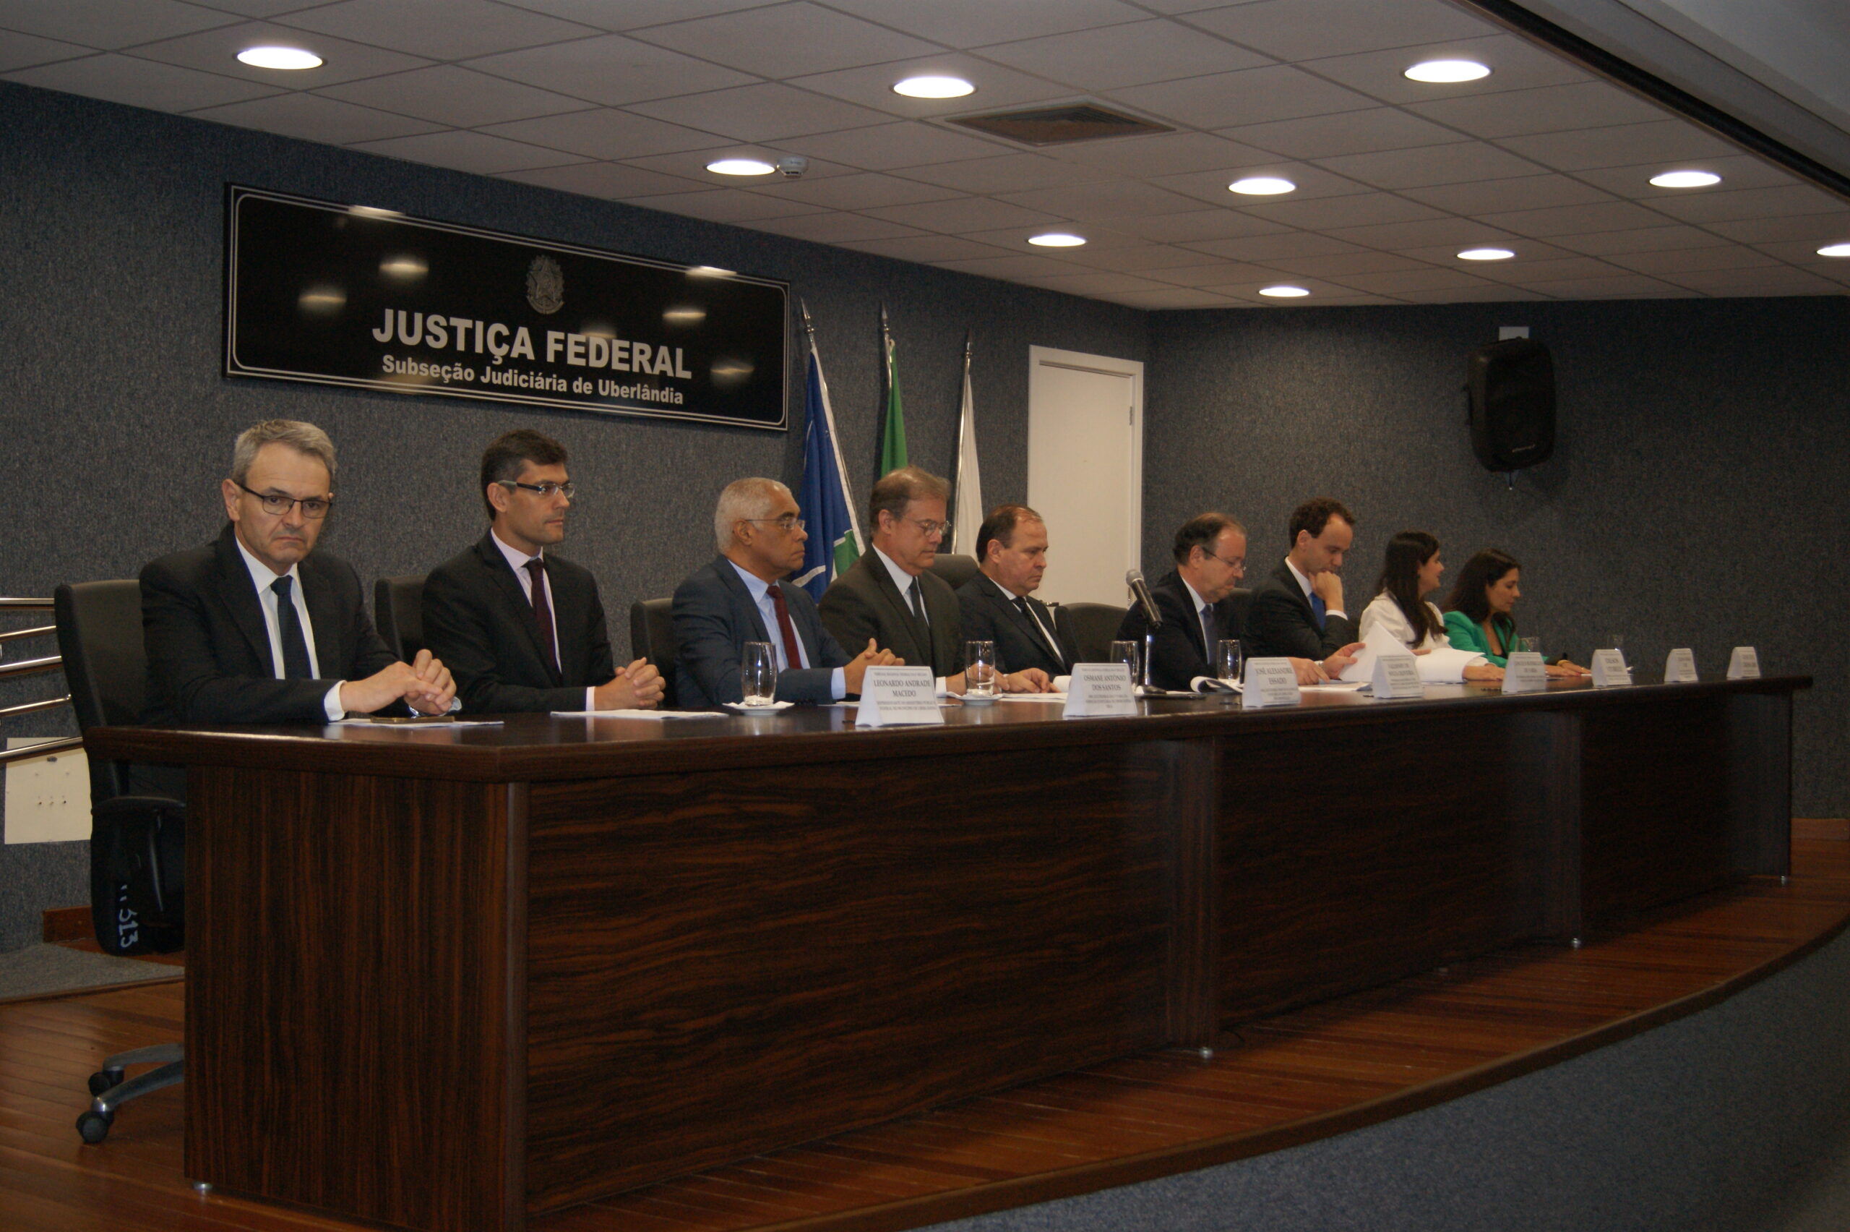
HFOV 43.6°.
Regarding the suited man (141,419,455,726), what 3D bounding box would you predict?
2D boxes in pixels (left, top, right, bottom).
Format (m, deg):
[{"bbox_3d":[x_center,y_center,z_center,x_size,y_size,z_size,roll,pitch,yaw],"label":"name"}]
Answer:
[{"bbox_3d":[-1.190,0.302,4.201,0.780,1.320,0.570,1,1,41],"label":"suited man"}]

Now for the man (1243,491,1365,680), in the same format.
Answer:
[{"bbox_3d":[1.234,0.312,7.261,0.740,1.340,0.550,1,1,38],"label":"man"}]

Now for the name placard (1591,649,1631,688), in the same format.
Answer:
[{"bbox_3d":[2.121,0.160,7.136,0.062,0.112,0.205,1,1,38],"label":"name placard"}]

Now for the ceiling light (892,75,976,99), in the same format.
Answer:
[{"bbox_3d":[0.025,-1.434,6.279,0.219,0.040,0.219,1,1,0],"label":"ceiling light"}]

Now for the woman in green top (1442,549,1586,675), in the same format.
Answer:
[{"bbox_3d":[2.138,0.365,8.563,0.780,1.210,0.500,1,1,37],"label":"woman in green top"}]

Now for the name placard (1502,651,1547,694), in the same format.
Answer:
[{"bbox_3d":[1.750,0.160,6.728,0.085,0.110,0.210,1,1,37],"label":"name placard"}]

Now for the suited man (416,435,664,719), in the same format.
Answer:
[{"bbox_3d":[-0.825,0.292,4.797,0.770,1.340,0.550,1,1,37],"label":"suited man"}]

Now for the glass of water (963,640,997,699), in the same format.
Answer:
[{"bbox_3d":[0.126,0.121,5.280,0.069,0.125,0.069,1,0,0],"label":"glass of water"}]

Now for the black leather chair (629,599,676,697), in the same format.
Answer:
[{"bbox_3d":[-0.366,0.462,5.590,0.650,1.020,0.600,1,1,38],"label":"black leather chair"}]

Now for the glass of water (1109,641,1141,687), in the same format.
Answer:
[{"bbox_3d":[0.493,0.124,5.680,0.069,0.125,0.069,1,0,0],"label":"glass of water"}]

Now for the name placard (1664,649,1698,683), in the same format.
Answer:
[{"bbox_3d":[2.576,0.168,7.864,0.058,0.113,0.212,2,1,34],"label":"name placard"}]

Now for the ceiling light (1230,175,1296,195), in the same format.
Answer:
[{"bbox_3d":[1.118,-1.434,7.651,0.230,0.050,0.230,1,1,0],"label":"ceiling light"}]

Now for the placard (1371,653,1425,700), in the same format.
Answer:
[{"bbox_3d":[1.243,0.159,6.065,0.085,0.110,0.210,1,1,37],"label":"placard"}]

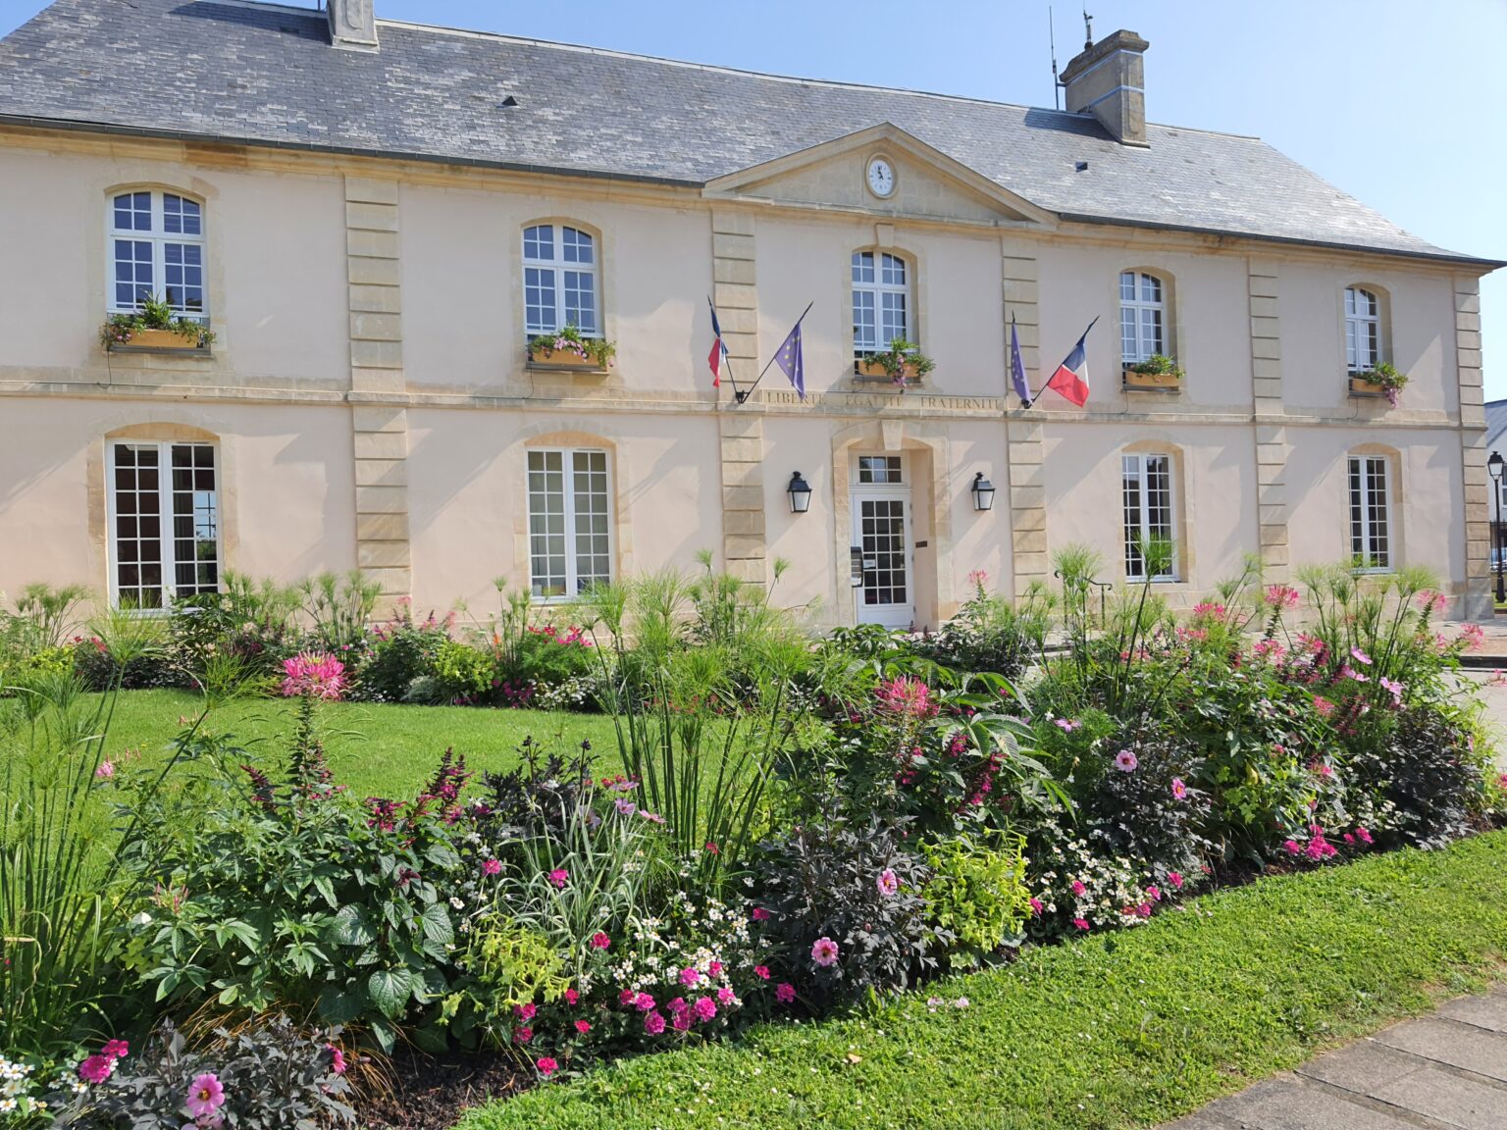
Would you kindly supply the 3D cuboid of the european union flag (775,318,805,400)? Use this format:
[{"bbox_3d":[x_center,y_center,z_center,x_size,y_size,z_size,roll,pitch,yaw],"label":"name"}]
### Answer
[{"bbox_3d":[0.510,-2.874,15.831,0.420,1.124,0.150,-2,-1,29],"label":"european union flag"}]

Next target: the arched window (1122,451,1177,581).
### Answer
[{"bbox_3d":[6.678,-0.825,19.337,1.294,2.198,0.150,-2,-1,-22],"label":"arched window"}]

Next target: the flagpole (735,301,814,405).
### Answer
[{"bbox_3d":[0.328,-3.038,16.376,1.270,1.330,0.300,-2,-1,32],"label":"flagpole"}]

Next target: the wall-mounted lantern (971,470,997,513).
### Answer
[{"bbox_3d":[3.580,-1.144,17.660,0.310,0.597,0.280,-2,-1,-22],"label":"wall-mounted lantern"}]

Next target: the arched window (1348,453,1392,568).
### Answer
[{"bbox_3d":[11.485,-0.978,21.133,1.220,2.200,0.150,-1,-1,-19],"label":"arched window"}]

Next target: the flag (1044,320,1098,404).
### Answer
[{"bbox_3d":[4.939,-3.147,17.588,0.780,1.341,0.250,-2,-1,27],"label":"flag"}]

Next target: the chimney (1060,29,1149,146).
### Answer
[{"bbox_3d":[6.989,-9.039,22.516,0.700,2.150,1.950,-1,-1,-19],"label":"chimney"}]

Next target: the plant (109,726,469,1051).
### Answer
[{"bbox_3d":[-1.523,1.063,3.750,1.100,1.050,0.850,-1,-1,-22],"label":"plant"}]

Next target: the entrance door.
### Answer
[{"bbox_3d":[2.079,-0.378,18.174,1.100,2.770,0.150,-1,-1,-19],"label":"entrance door"}]

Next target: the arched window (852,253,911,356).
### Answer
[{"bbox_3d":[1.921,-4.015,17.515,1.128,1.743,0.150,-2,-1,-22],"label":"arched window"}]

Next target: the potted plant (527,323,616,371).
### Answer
[{"bbox_3d":[-2.585,-3.050,15.982,1.170,0.630,0.420,-1,-1,-19],"label":"potted plant"}]

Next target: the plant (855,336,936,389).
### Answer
[{"bbox_3d":[2.167,-3.093,17.238,1.243,0.706,0.380,-2,-1,-22],"label":"plant"}]

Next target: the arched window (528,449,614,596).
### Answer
[{"bbox_3d":[-2.626,-0.606,16.184,1.240,2.180,0.150,-1,-1,-19],"label":"arched window"}]

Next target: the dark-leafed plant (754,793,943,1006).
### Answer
[{"bbox_3d":[0.352,1.239,4.200,0.660,0.660,0.580,-2,0,4],"label":"dark-leafed plant"}]

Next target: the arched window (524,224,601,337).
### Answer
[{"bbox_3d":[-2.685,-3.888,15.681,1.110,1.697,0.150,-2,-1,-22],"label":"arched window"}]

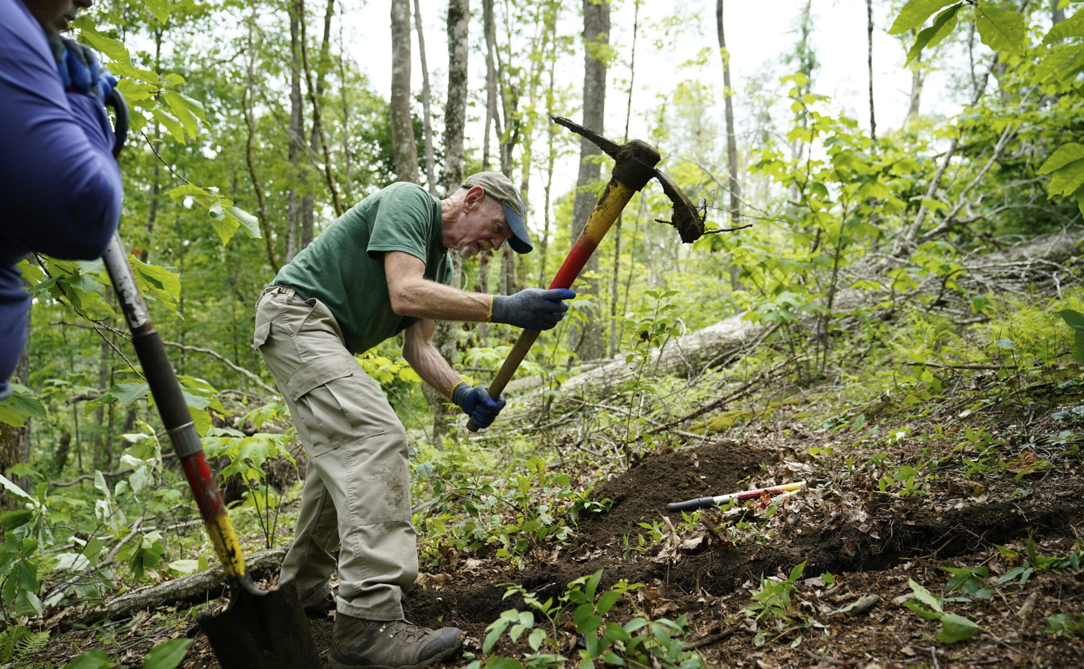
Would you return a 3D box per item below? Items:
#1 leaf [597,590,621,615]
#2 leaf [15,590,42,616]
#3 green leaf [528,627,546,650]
[{"bbox_3d":[0.143,0.568,1.473,0.034,0.015,0.073,25,48,32],"label":"leaf"},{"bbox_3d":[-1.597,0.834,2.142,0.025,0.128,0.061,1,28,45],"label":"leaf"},{"bbox_3d":[-0.012,0.644,1.463,0.034,0.012,0.052,9,33,15],"label":"green leaf"}]

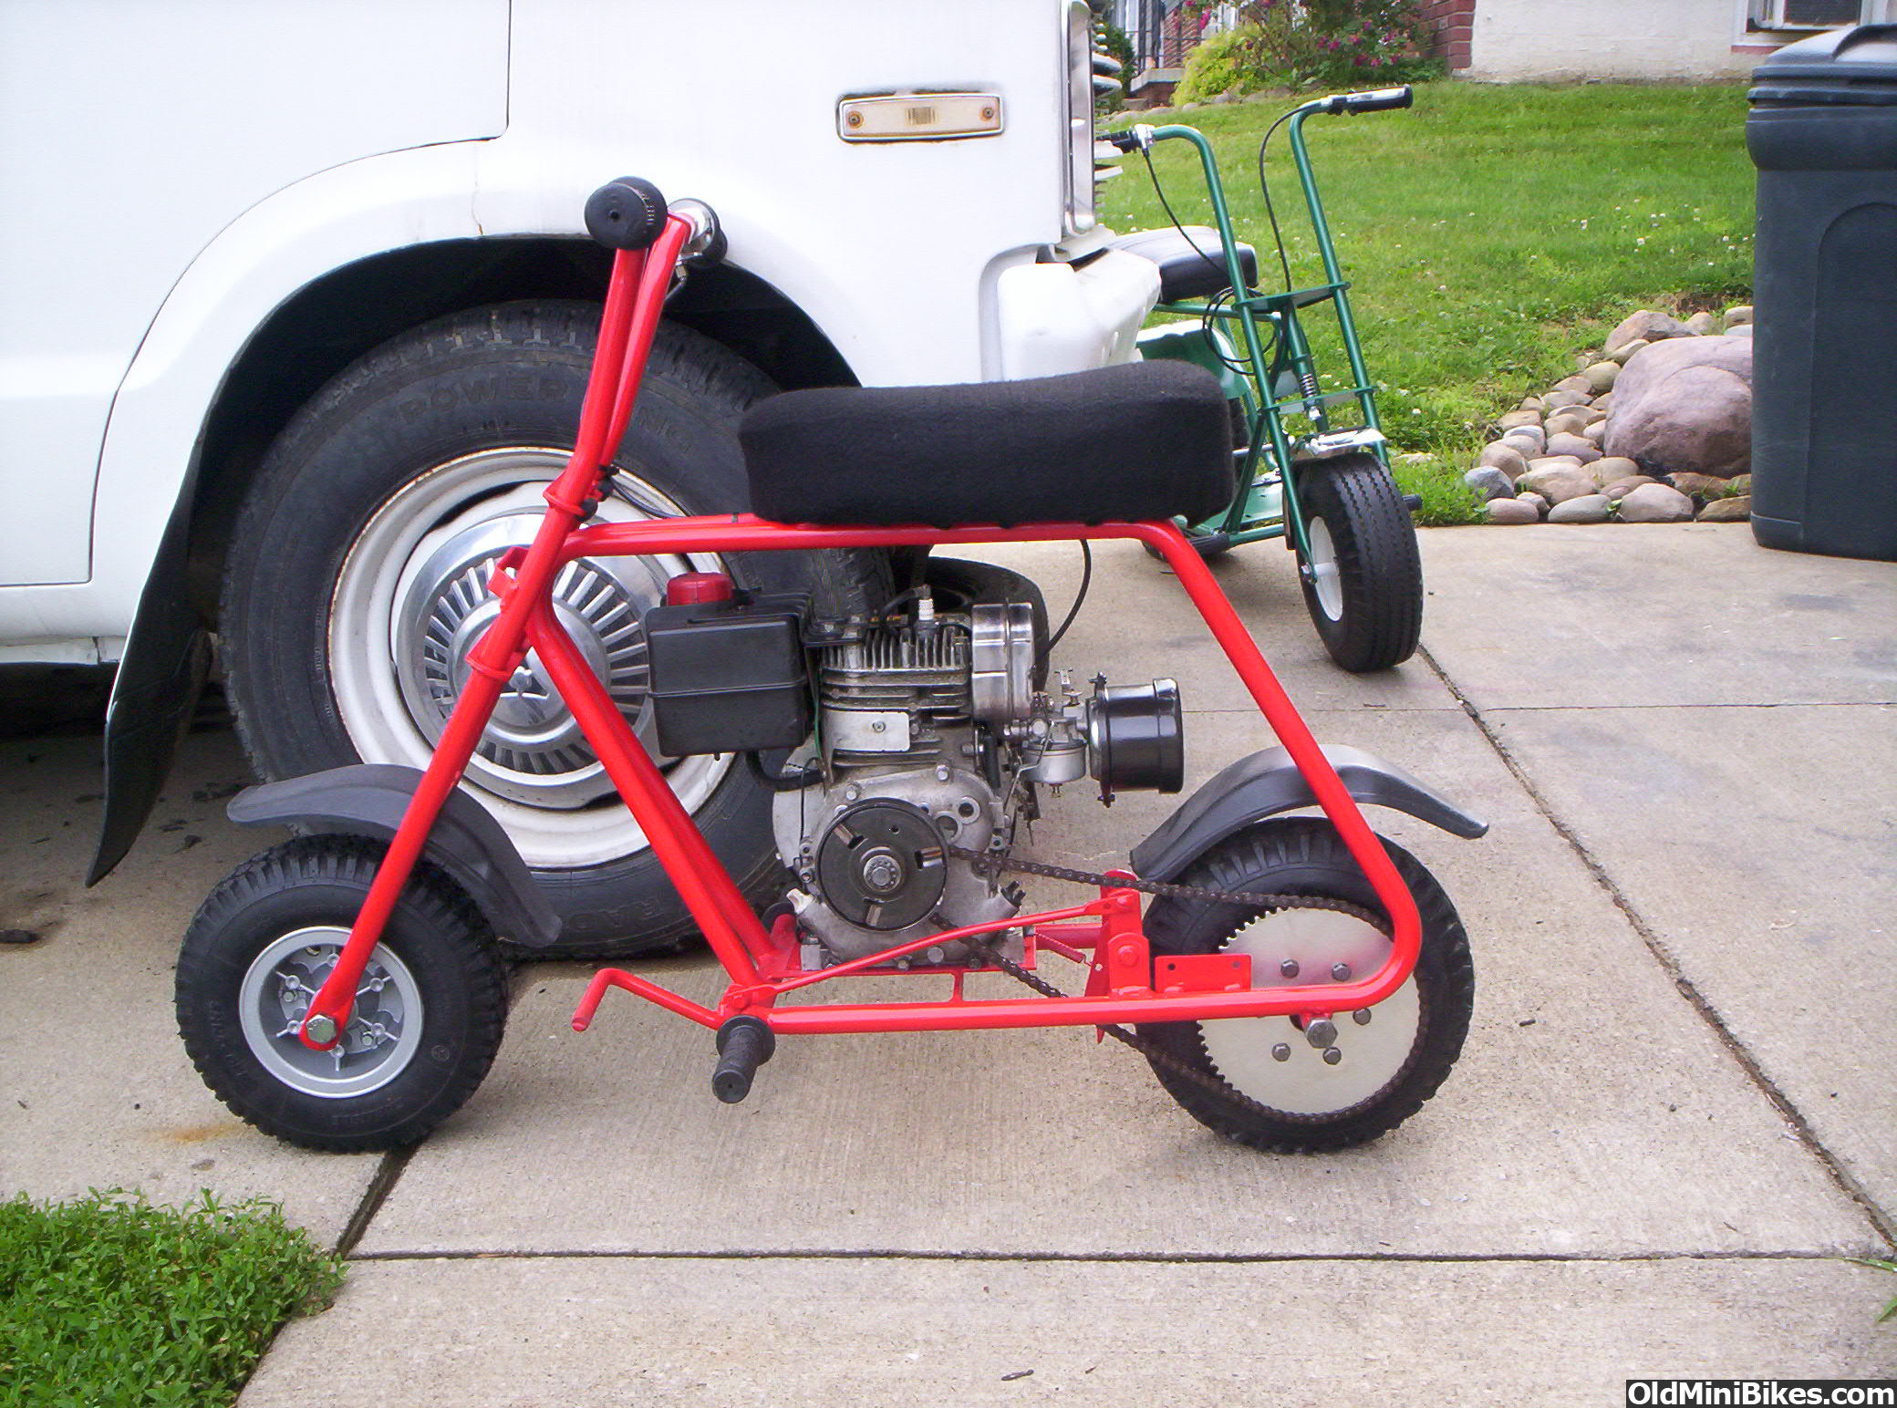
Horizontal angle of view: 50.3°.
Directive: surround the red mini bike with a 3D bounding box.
[{"bbox_3d":[-0.120,-0.015,1.685,1.131,0.810,0.510,-1,12,3],"label":"red mini bike"}]

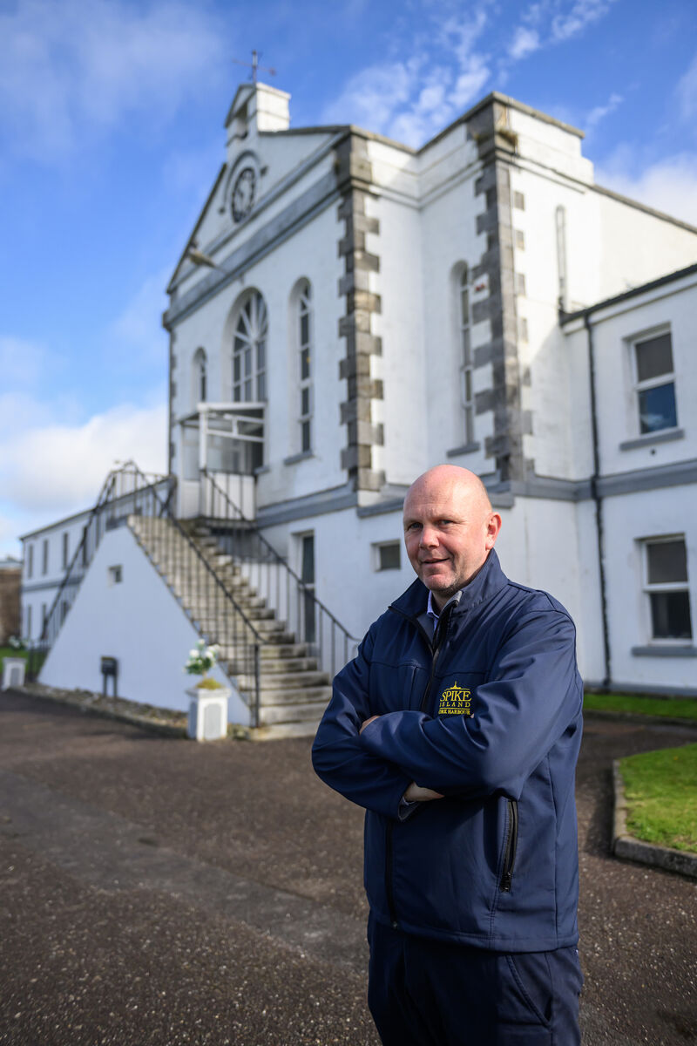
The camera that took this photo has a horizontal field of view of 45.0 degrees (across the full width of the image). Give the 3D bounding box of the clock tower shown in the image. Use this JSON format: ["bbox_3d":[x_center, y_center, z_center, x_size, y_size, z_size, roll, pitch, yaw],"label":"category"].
[{"bbox_3d":[-2.081,-9.029,18.984,0.836,1.591,1.632,4,-8,-34],"label":"clock tower"}]

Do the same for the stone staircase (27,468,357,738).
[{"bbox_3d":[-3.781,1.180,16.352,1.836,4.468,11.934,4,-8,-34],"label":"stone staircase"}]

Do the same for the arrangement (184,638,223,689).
[{"bbox_3d":[-1.835,1.780,10.653,0.482,0.639,0.492,-1,-7,0],"label":"arrangement"}]

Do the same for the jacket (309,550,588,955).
[{"bbox_3d":[0.190,0.412,1.590,0.400,0.740,0.560,5,-9,-41],"label":"jacket"}]

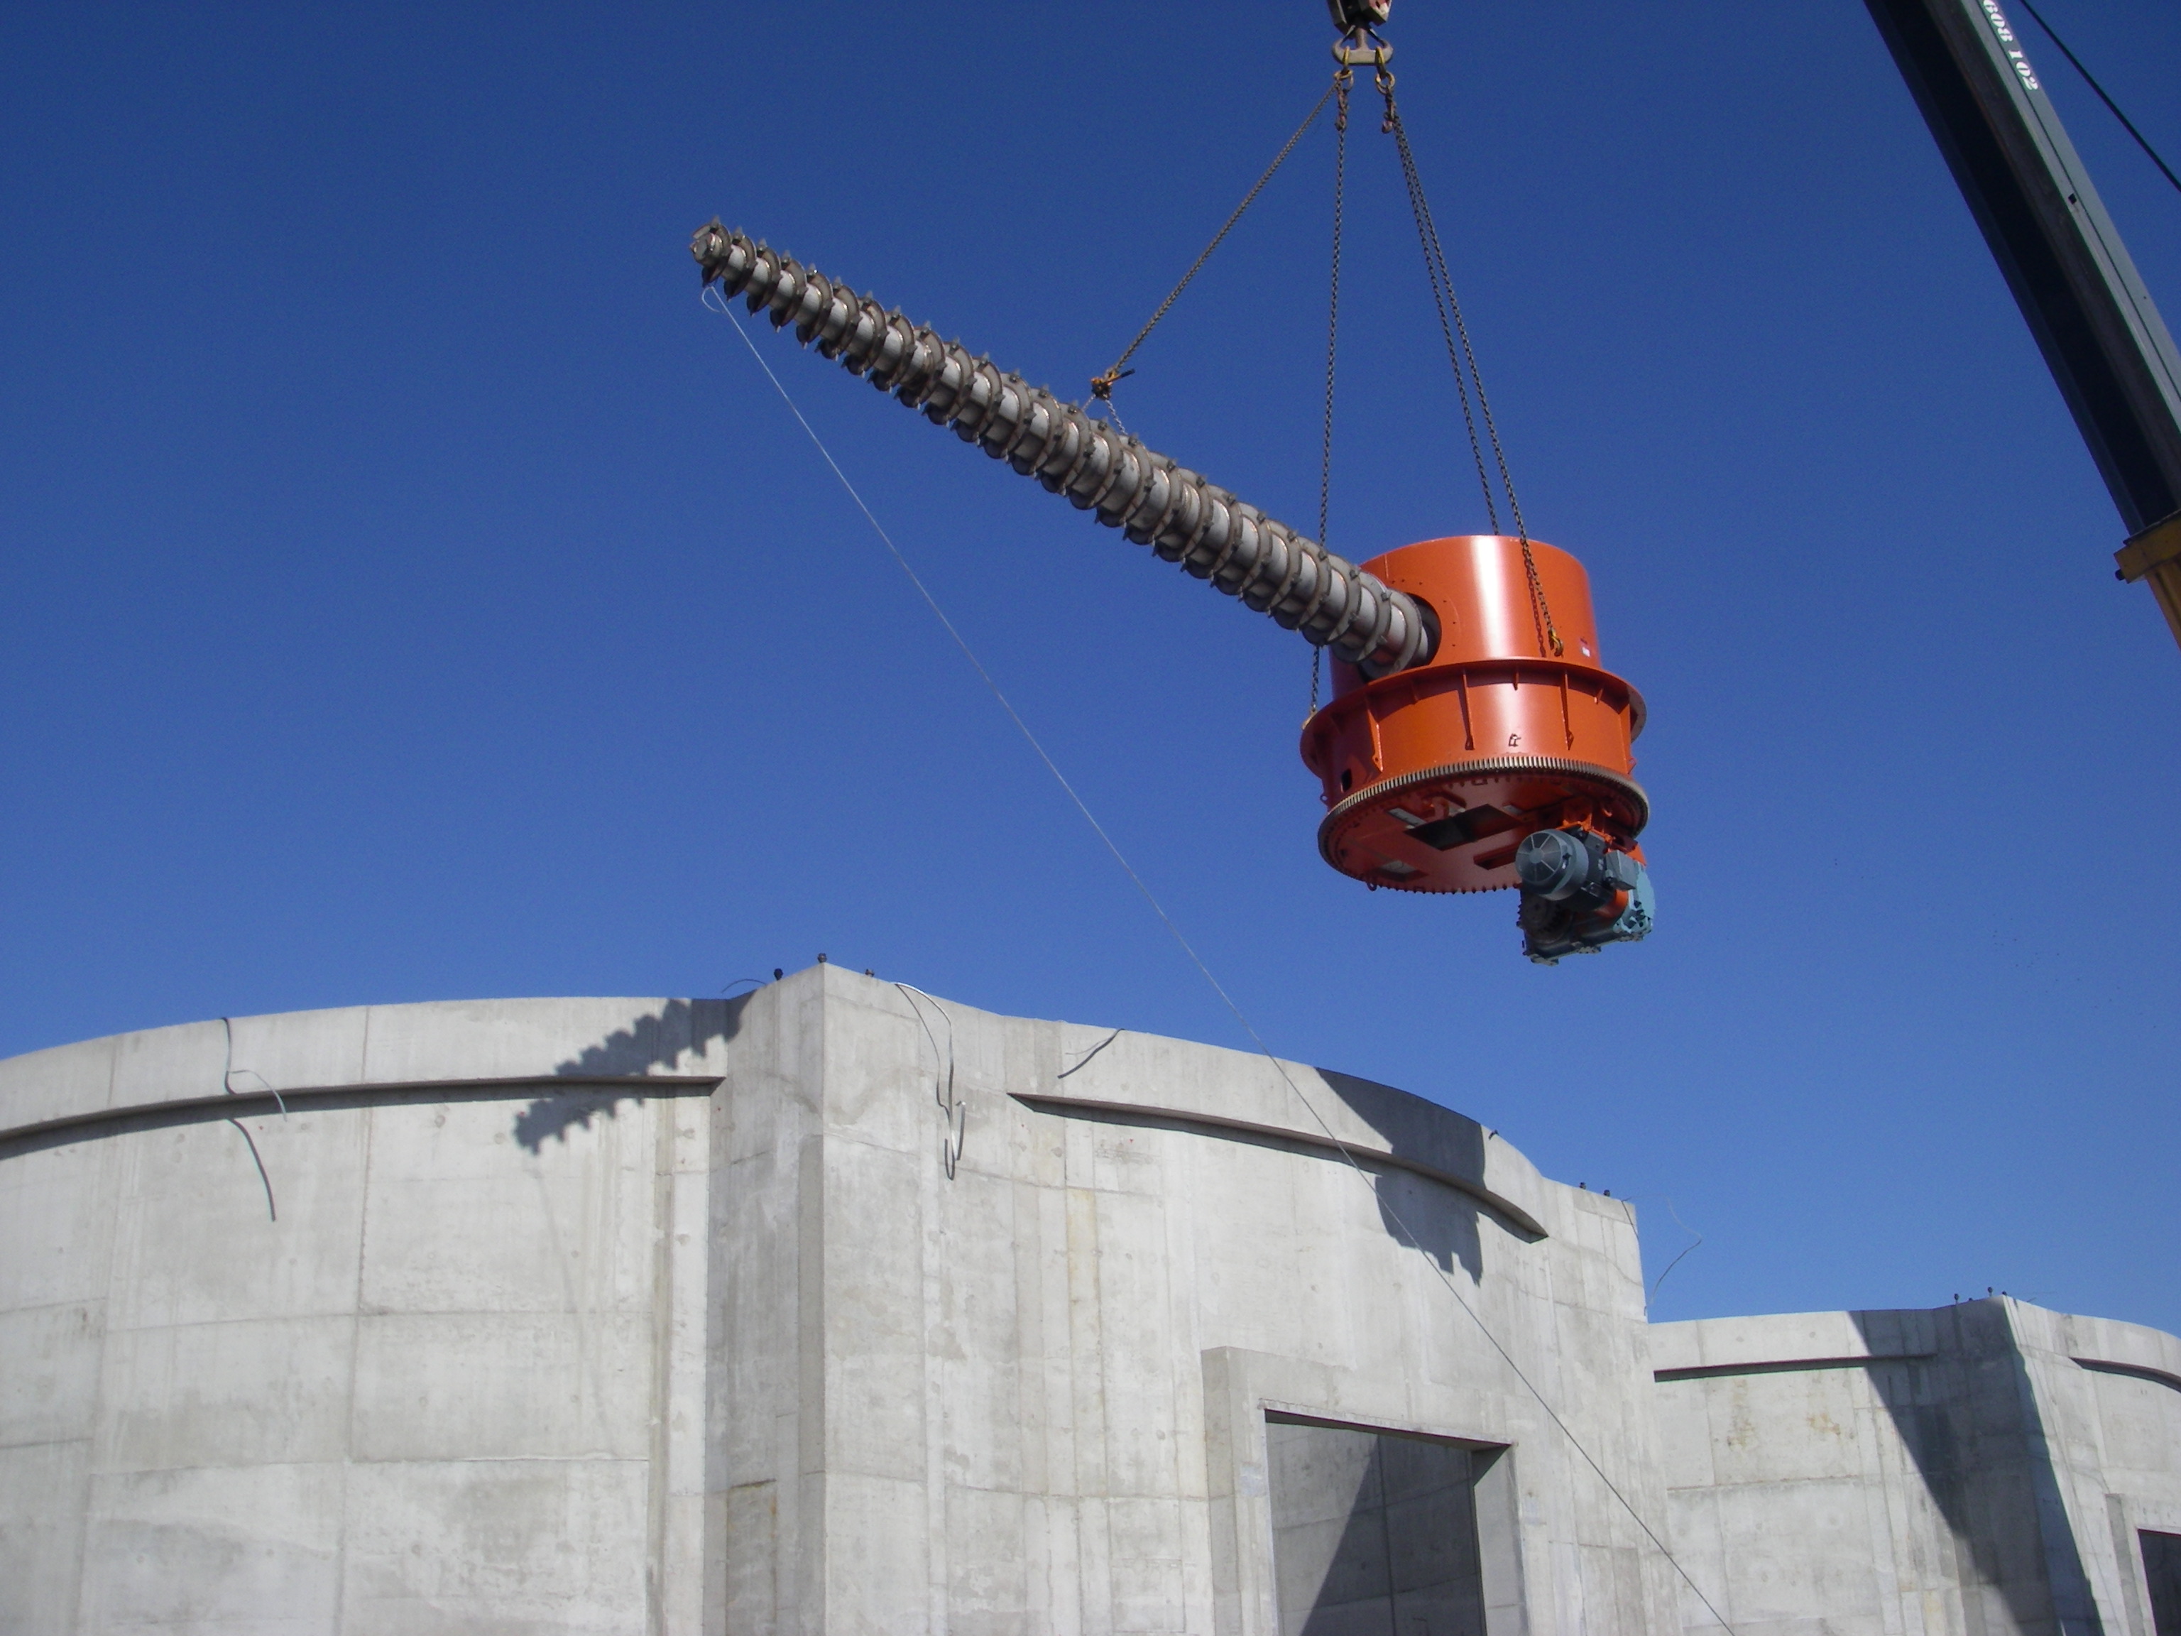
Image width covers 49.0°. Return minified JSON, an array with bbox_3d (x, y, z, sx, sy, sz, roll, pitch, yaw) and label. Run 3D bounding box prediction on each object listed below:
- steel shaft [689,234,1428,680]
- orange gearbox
[{"bbox_3d":[0.133,-2.697,18.904,0.800,0.800,8.411,-20,-28,37],"label":"steel shaft"},{"bbox_3d":[3.578,-0.346,22.165,3.171,3.775,3.171,-2,-22,-1],"label":"orange gearbox"}]

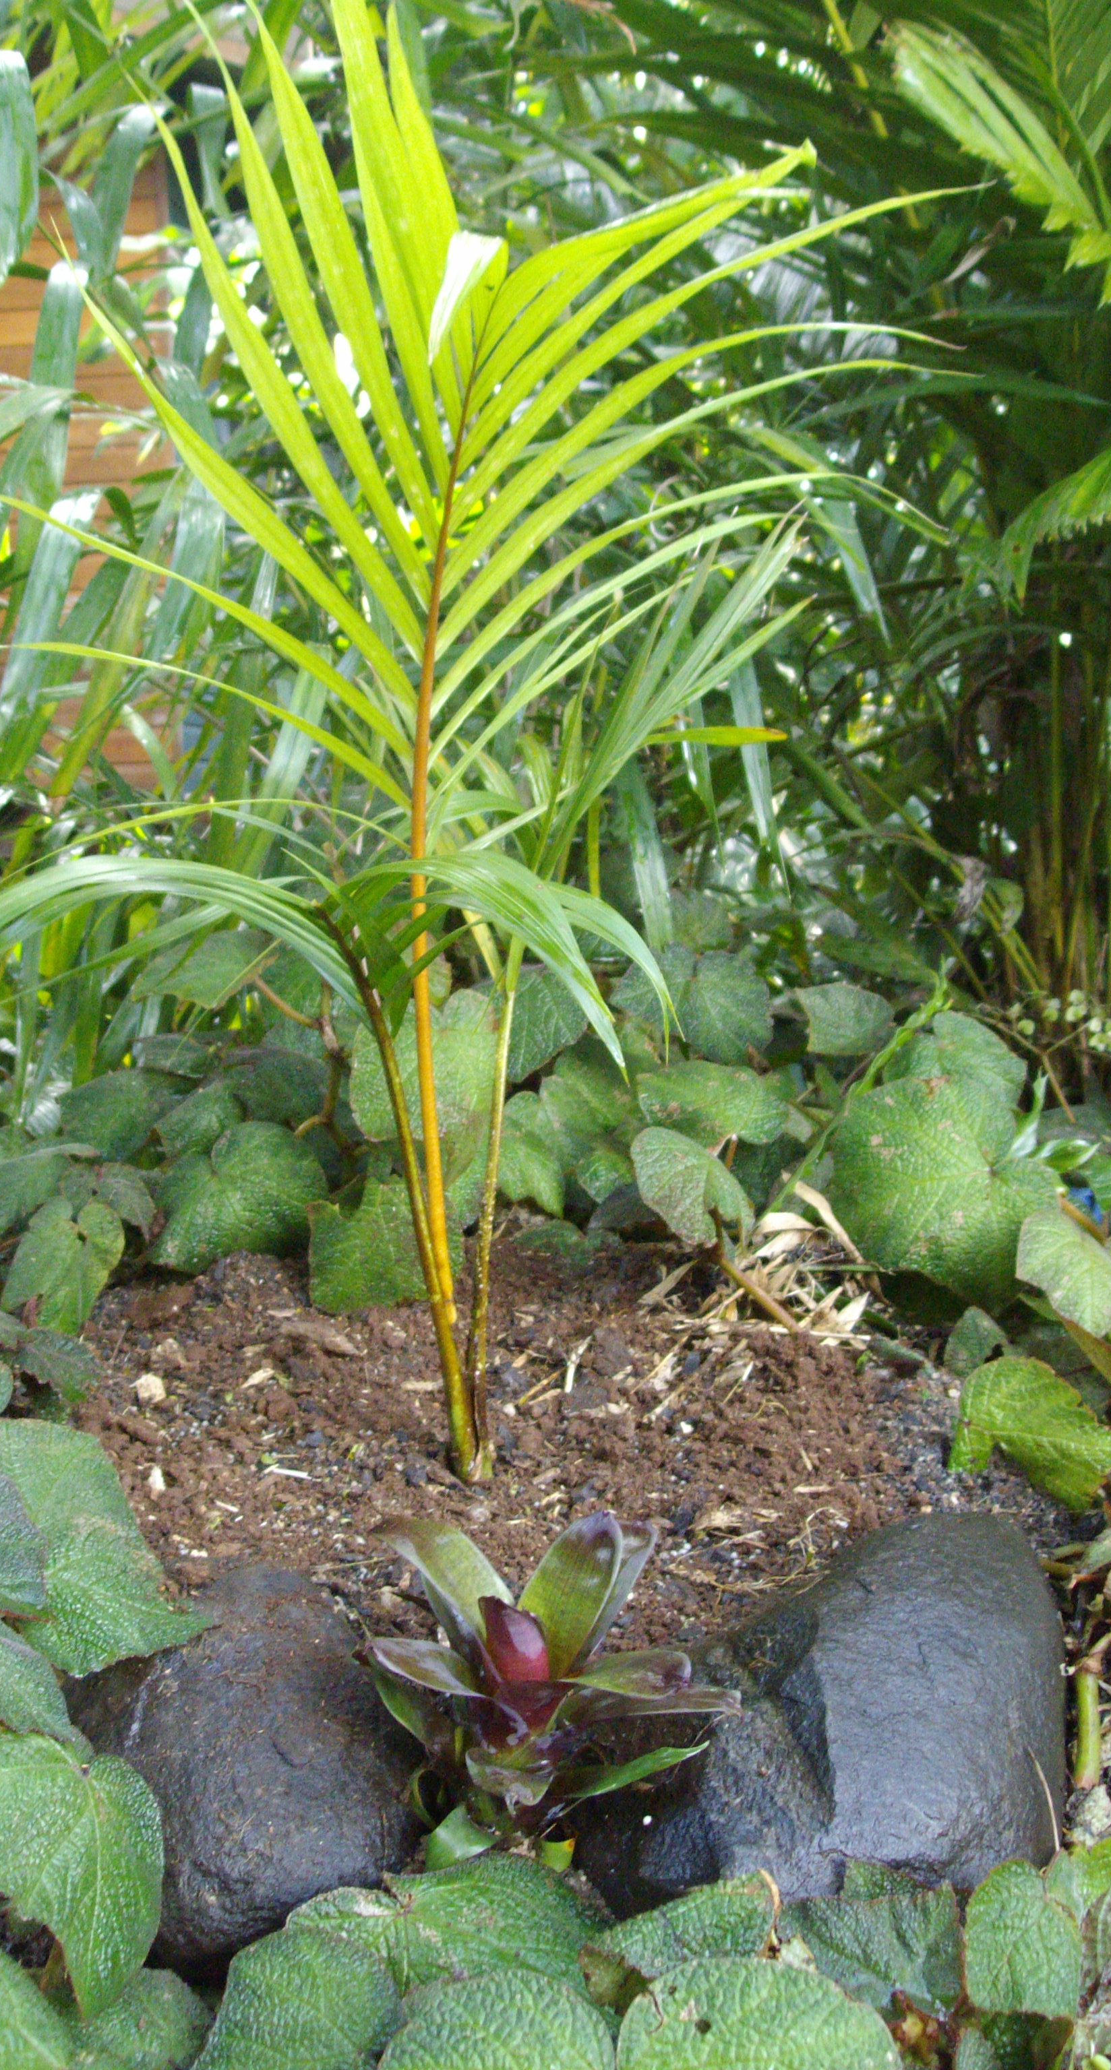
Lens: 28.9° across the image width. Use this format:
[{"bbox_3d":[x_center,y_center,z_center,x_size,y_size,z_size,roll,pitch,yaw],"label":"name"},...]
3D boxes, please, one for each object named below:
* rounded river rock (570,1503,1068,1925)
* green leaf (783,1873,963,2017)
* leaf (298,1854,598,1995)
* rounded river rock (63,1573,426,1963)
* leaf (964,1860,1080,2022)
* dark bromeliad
[{"bbox_3d":[0.170,0.438,1.410,0.304,0.219,0.276,0,16,0],"label":"rounded river rock"},{"bbox_3d":[0.185,0.506,1.210,0.102,0.030,0.088,38,63,23],"label":"green leaf"},{"bbox_3d":[-0.059,0.489,1.177,0.164,0.035,0.088,5,38,6],"label":"leaf"},{"bbox_3d":[-0.197,0.456,1.360,0.213,0.199,0.275,0,16,0],"label":"rounded river rock"},{"bbox_3d":[0.257,0.500,1.185,0.069,0.086,0.025,17,-22,7],"label":"leaf"},{"bbox_3d":[-0.004,0.408,1.360,0.230,0.192,0.221,0,16,0],"label":"dark bromeliad"}]

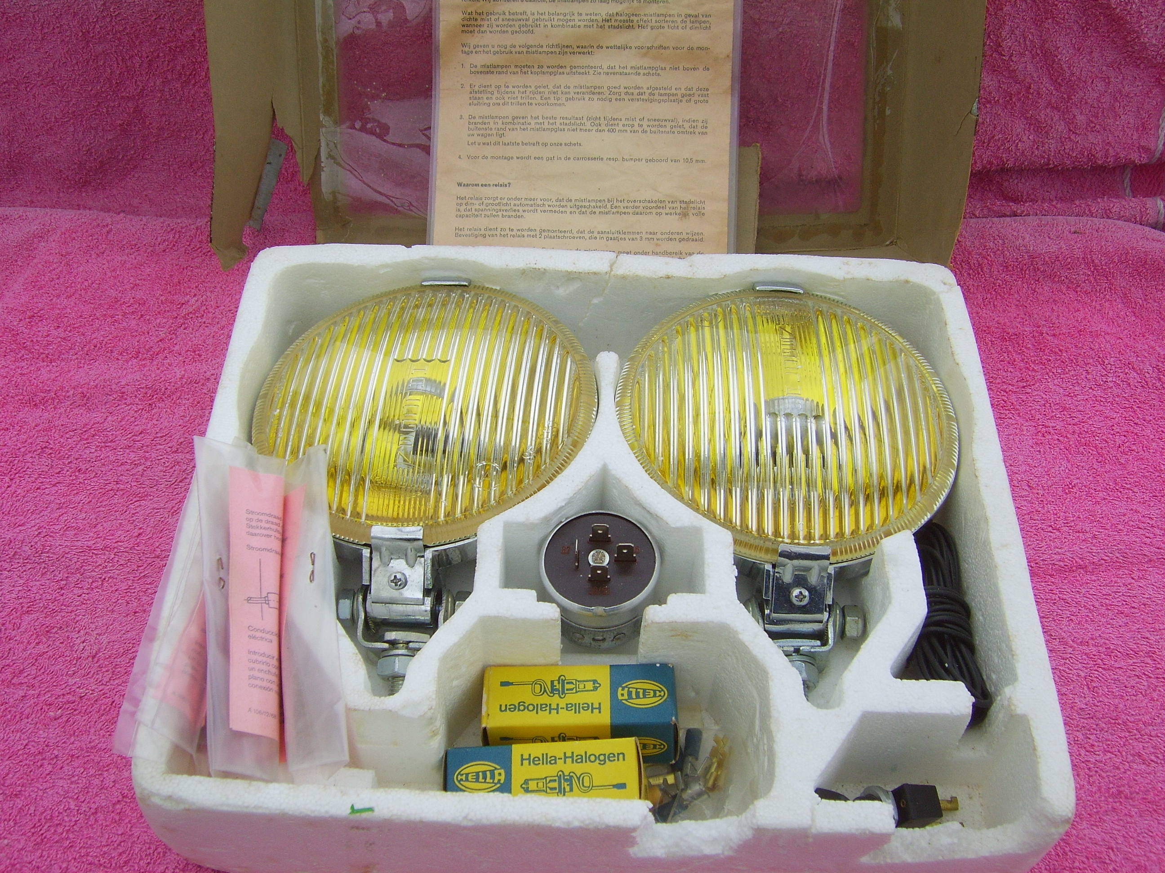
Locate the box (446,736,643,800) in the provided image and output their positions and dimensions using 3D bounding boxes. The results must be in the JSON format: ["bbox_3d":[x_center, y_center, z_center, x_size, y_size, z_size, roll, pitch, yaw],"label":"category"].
[{"bbox_3d":[-0.013,0.131,0.470,0.071,0.026,0.026,-2,48,1],"label":"box"}]

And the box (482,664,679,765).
[{"bbox_3d":[-0.001,0.105,0.482,0.071,0.026,0.026,-1,43,0],"label":"box"}]

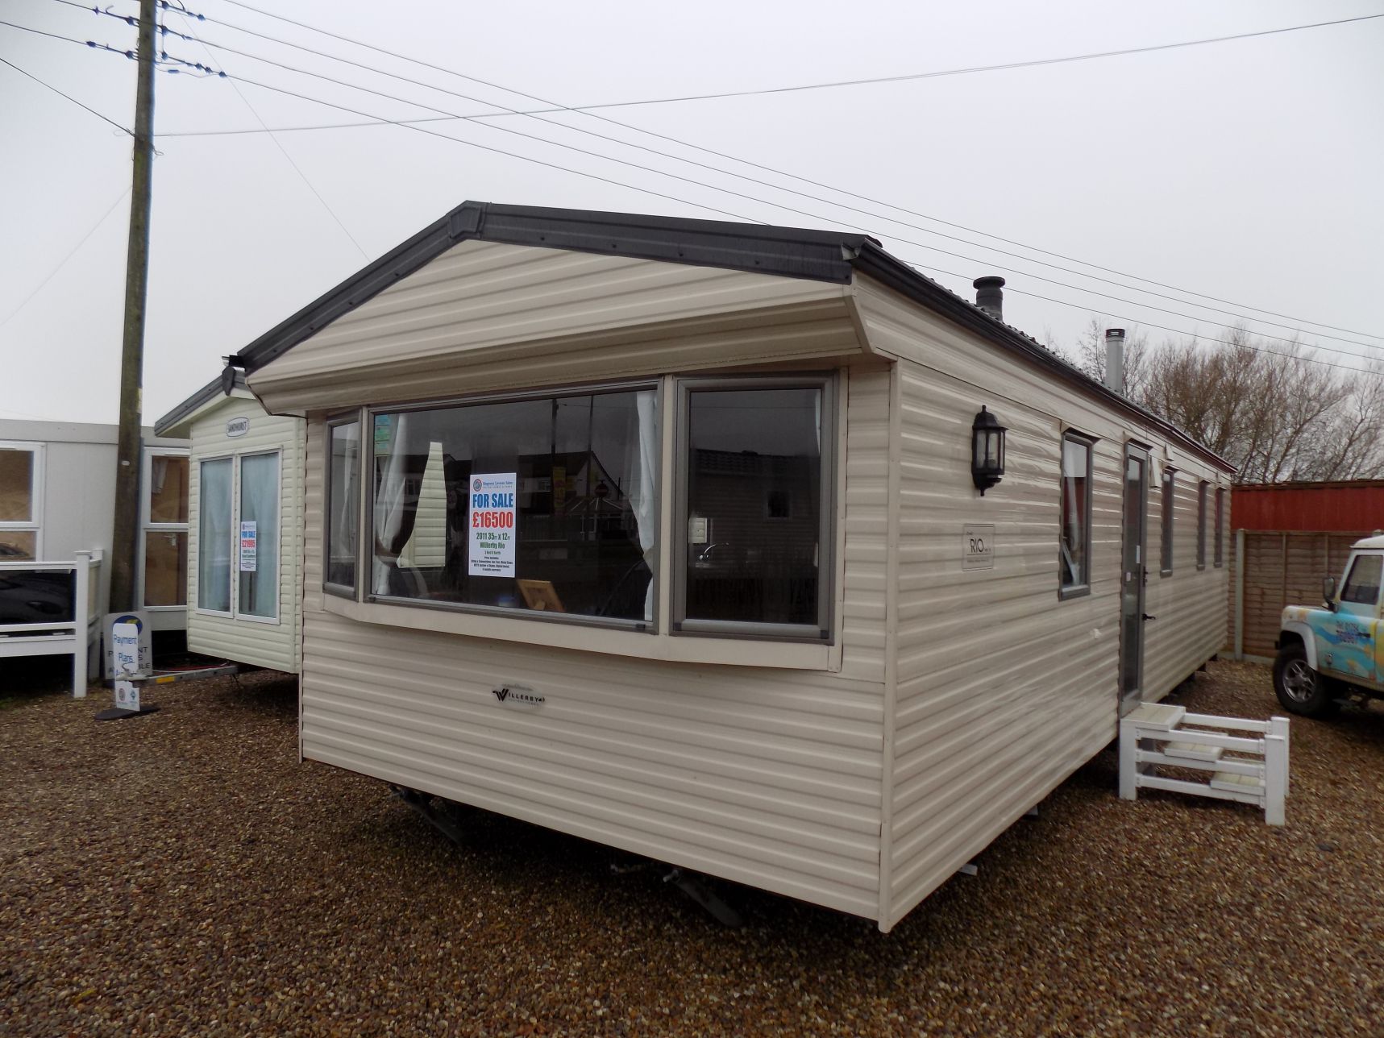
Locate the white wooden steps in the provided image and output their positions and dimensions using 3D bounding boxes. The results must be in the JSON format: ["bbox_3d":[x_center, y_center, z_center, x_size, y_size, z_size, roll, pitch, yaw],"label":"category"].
[{"bbox_3d":[3.502,1.629,6.264,0.931,0.541,0.801,1,0,35],"label":"white wooden steps"}]

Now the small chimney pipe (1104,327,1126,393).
[{"bbox_3d":[3.400,-1.235,7.407,0.135,0.605,0.135,1,0,36],"label":"small chimney pipe"}]

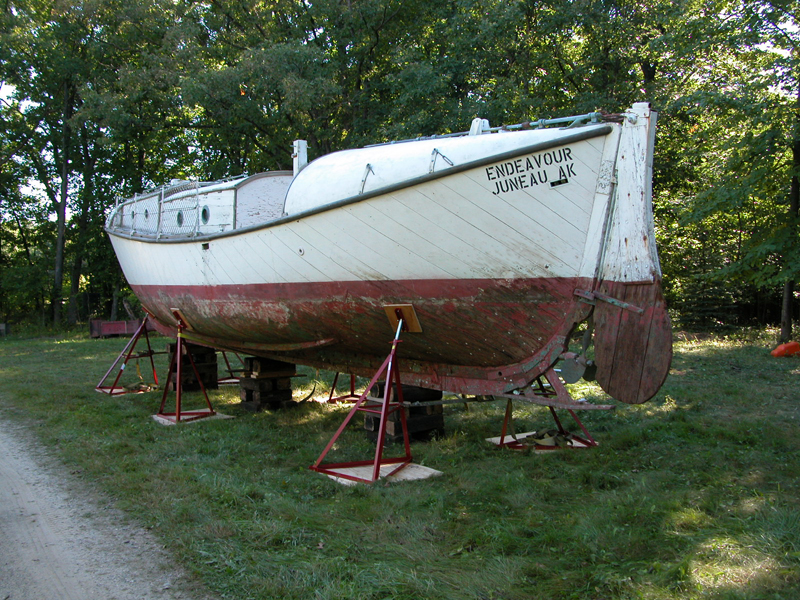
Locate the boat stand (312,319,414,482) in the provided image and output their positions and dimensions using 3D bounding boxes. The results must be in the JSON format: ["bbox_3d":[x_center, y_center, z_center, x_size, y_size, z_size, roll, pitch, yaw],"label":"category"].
[{"bbox_3d":[-0.162,0.749,6.322,0.900,1.210,0.720,-1,1,-38],"label":"boat stand"}]

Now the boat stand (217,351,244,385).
[{"bbox_3d":[-2.718,0.731,12.315,0.820,1.100,0.740,-1,1,-38],"label":"boat stand"}]

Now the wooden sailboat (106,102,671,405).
[{"bbox_3d":[-1.810,-0.490,9.935,2.950,2.560,11.600,-1,1,-38],"label":"wooden sailboat"}]

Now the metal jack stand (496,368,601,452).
[{"bbox_3d":[1.464,0.741,7.360,0.920,1.200,0.720,-1,1,-38],"label":"metal jack stand"}]

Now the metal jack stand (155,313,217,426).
[{"bbox_3d":[-2.369,0.732,8.962,0.680,1.180,0.700,-1,1,-38],"label":"metal jack stand"}]

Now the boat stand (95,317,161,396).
[{"bbox_3d":[-3.881,0.732,11.400,0.880,1.120,0.760,-1,1,-38],"label":"boat stand"}]

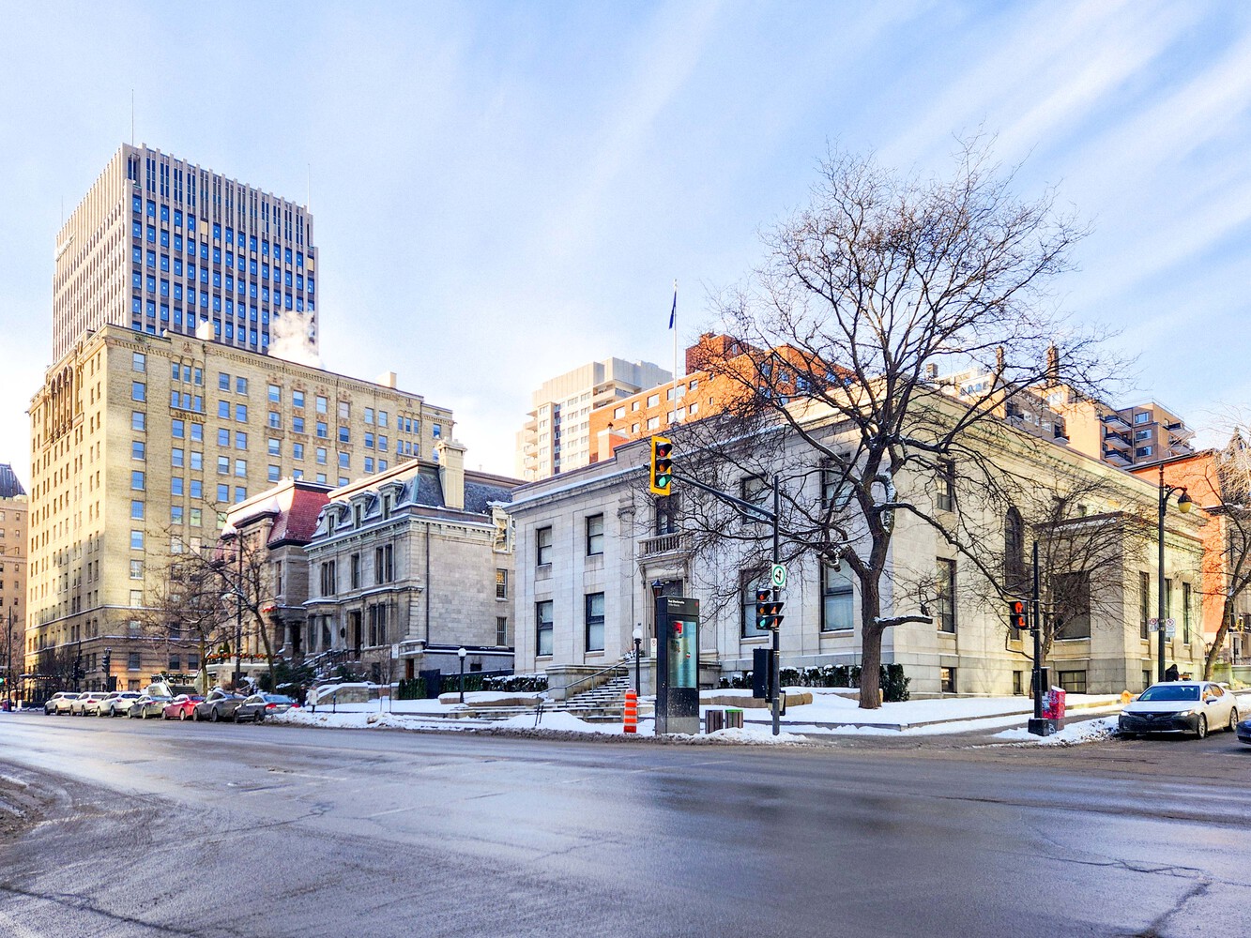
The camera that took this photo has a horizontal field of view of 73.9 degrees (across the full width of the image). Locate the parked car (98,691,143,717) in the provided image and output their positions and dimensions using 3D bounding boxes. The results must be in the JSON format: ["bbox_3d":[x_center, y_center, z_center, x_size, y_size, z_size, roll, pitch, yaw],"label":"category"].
[{"bbox_3d":[-33.876,15.762,55.891,4.550,1.620,1.830,-7,-11,42],"label":"parked car"}]

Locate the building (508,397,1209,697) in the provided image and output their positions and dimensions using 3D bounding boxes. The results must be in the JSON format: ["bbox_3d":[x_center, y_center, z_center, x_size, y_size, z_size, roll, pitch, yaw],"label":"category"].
[{"bbox_3d":[16.610,7.213,55.371,38.000,12.800,28.500,10,-15,-42],"label":"building"}]

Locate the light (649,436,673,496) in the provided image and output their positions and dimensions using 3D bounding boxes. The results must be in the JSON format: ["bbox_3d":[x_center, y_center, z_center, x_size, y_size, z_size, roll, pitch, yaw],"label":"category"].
[{"bbox_3d":[0.841,-0.069,19.600,0.400,1.280,0.600,-8,-11,43],"label":"light"}]

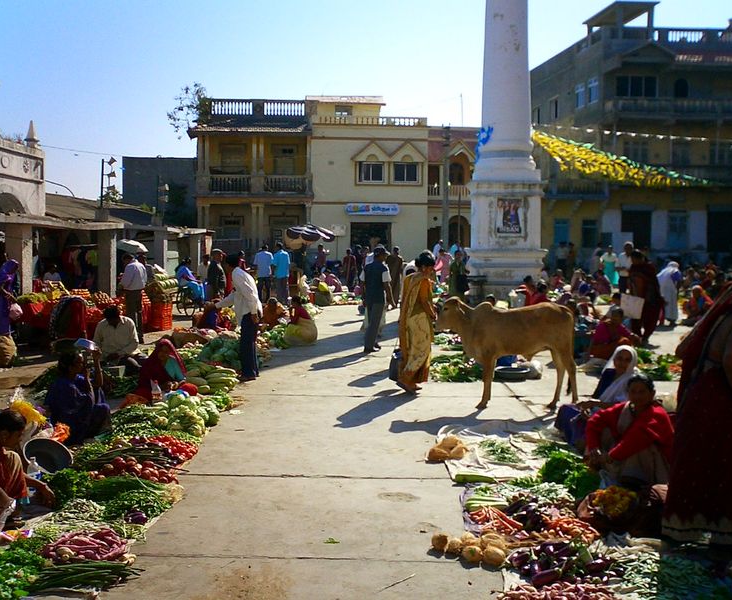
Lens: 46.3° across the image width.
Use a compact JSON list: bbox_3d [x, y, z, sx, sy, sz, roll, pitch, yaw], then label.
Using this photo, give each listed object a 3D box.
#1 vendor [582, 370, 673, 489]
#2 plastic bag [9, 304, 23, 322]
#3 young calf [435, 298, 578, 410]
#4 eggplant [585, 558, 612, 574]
[{"bbox_3d":[1.825,0.878,5.924,0.580,0.780,0.640,2,5,30],"label":"vendor"},{"bbox_3d":[-5.821,0.208,14.200,0.230,0.330,0.190,0,4,0],"label":"plastic bag"},{"bbox_3d":[1.411,0.523,8.614,1.410,1.100,0.400,0,4,0],"label":"young calf"},{"bbox_3d":[1.165,1.336,4.285,0.150,0.070,0.070,-7,6,-20],"label":"eggplant"}]

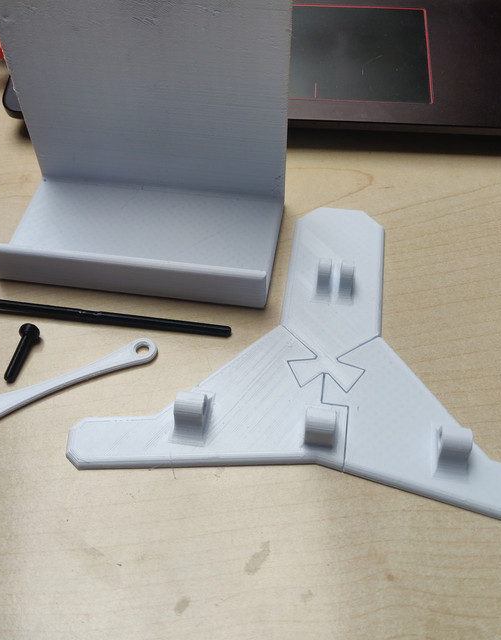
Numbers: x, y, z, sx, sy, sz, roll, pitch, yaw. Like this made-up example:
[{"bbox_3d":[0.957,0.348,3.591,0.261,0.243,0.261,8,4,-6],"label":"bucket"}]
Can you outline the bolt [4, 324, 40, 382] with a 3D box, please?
[{"bbox_3d":[-0.088,0.013,0.235,0.008,0.008,0.023,9,63,8],"label":"bolt"}]

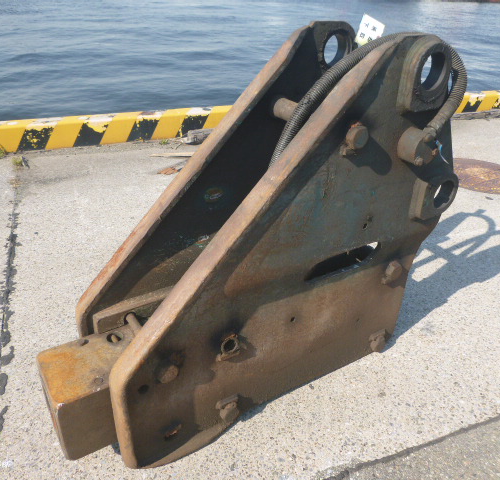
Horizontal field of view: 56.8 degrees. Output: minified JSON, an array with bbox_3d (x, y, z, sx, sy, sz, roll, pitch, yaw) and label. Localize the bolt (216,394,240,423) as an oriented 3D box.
[{"bbox_3d":[-0.064,0.497,1.362,0.060,0.062,0.042,-15,34,-28],"label":"bolt"}]

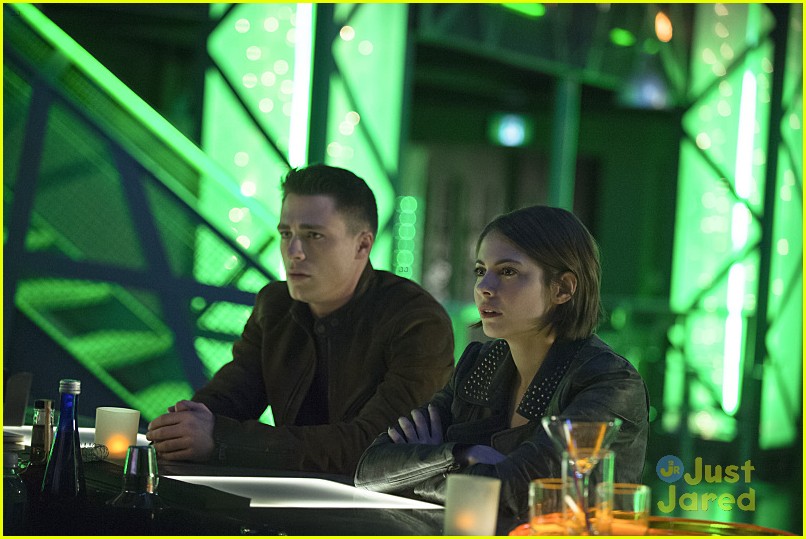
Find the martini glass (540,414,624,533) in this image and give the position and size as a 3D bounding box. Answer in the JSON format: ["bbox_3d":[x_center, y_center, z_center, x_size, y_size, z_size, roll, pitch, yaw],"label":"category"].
[{"bbox_3d":[0.248,0.301,3.330,0.113,0.178,0.113,3,3,0],"label":"martini glass"}]

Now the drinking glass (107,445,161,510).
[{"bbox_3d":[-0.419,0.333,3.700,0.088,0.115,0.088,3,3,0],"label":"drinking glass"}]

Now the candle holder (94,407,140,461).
[{"bbox_3d":[-0.495,0.287,4.080,0.075,0.086,0.075,3,3,0],"label":"candle holder"}]

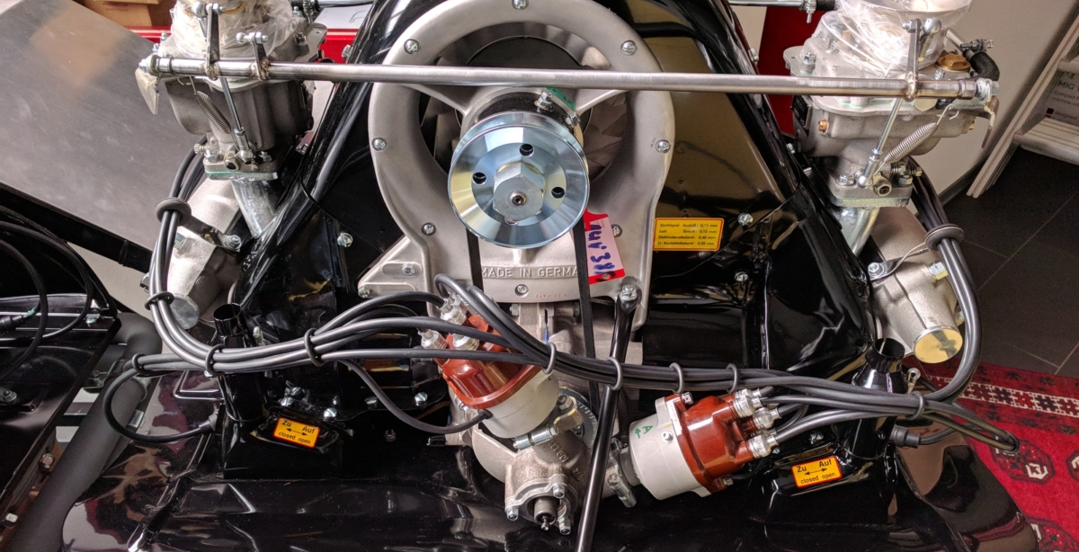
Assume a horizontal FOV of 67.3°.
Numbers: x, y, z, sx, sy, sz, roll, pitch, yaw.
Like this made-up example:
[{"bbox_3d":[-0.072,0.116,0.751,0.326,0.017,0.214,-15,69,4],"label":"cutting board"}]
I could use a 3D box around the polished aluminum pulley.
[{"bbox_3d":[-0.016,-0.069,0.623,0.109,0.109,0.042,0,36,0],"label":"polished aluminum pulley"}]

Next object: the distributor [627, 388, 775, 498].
[{"bbox_3d":[0.135,0.139,0.665,0.117,0.080,0.086,-25,74,16],"label":"distributor"}]

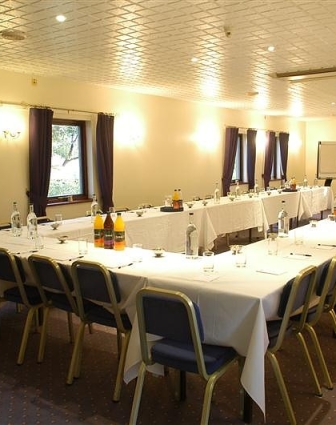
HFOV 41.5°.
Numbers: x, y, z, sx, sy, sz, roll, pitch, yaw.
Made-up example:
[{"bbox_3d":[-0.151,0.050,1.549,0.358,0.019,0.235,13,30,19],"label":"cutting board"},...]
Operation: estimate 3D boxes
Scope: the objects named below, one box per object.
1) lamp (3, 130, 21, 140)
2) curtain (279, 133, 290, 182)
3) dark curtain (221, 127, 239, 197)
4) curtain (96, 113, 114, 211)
[{"bbox_3d":[-1.921,-0.959,5.432,0.140,0.150,0.240,4,8,37],"label":"lamp"},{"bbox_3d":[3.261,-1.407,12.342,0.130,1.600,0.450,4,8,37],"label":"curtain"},{"bbox_3d":[1.364,-1.031,9.821,0.140,1.700,0.500,4,8,37],"label":"dark curtain"},{"bbox_3d":[-0.948,-0.632,6.757,0.120,1.700,0.290,4,8,37],"label":"curtain"}]

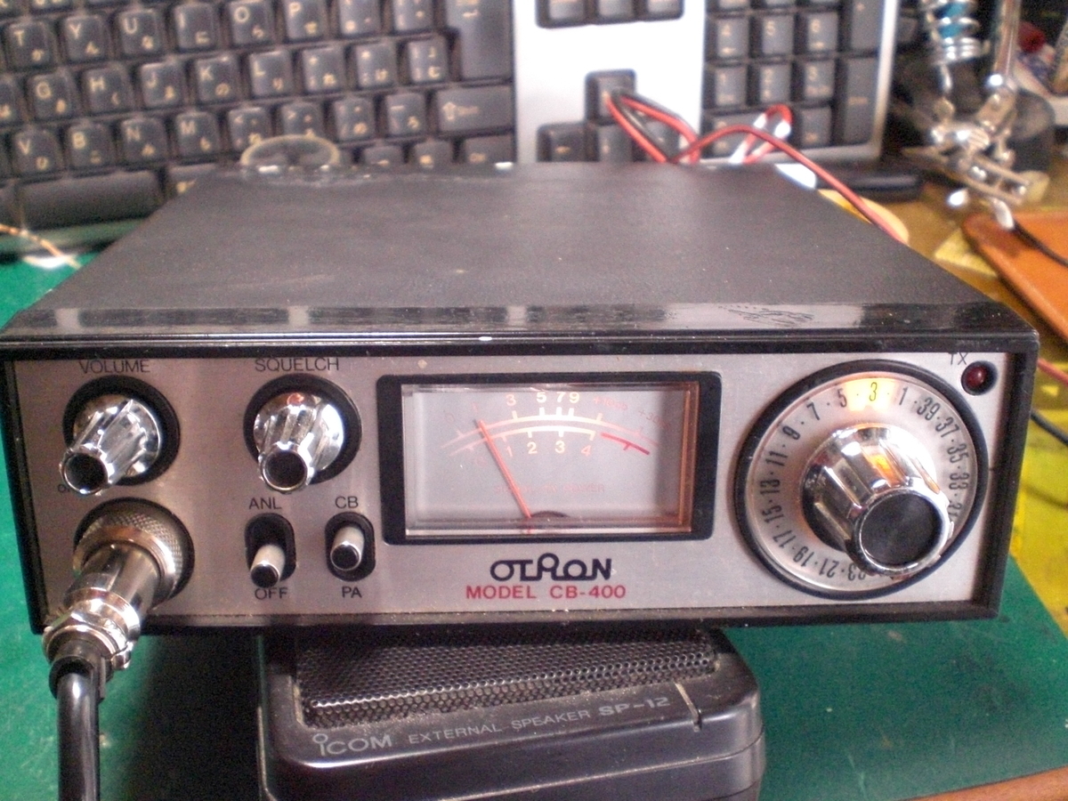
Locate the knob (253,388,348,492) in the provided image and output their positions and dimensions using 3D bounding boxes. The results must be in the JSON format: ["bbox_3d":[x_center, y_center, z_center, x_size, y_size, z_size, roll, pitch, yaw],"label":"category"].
[{"bbox_3d":[-0.040,0.008,0.196,0.015,0.015,0.017,0,20,-3],"label":"knob"}]

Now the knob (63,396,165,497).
[{"bbox_3d":[-0.071,0.009,0.194,0.015,0.015,0.017,0,20,-3],"label":"knob"}]

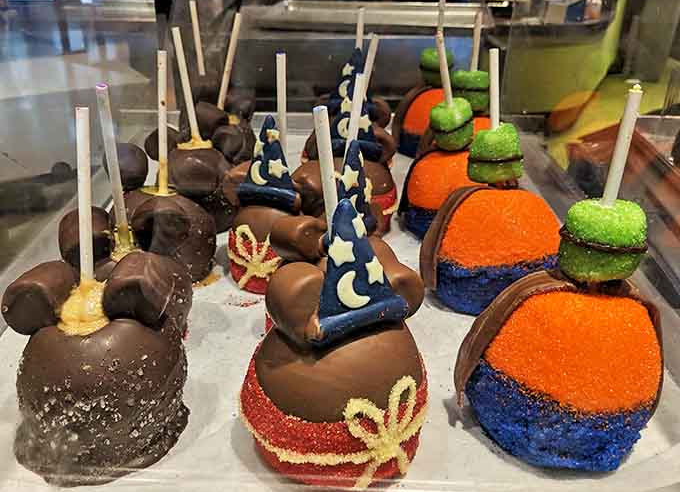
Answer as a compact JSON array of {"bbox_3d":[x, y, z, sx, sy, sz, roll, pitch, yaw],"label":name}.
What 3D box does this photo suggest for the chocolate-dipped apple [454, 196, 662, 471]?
[{"bbox_3d":[0.109,0.039,0.256,0.096,0.134,0.092,2,27,4],"label":"chocolate-dipped apple"}]

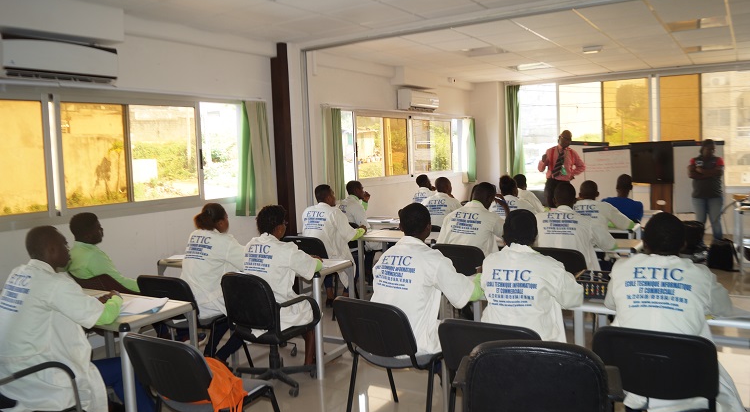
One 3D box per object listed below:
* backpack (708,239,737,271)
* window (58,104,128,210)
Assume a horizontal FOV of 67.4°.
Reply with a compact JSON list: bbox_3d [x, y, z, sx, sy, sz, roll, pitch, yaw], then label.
[{"bbox_3d":[4.329,0.594,7.030,0.320,0.370,0.220,2,7,34],"label":"backpack"},{"bbox_3d":[-2.339,-0.428,4.712,0.050,0.890,0.560,2,7,34],"label":"window"}]

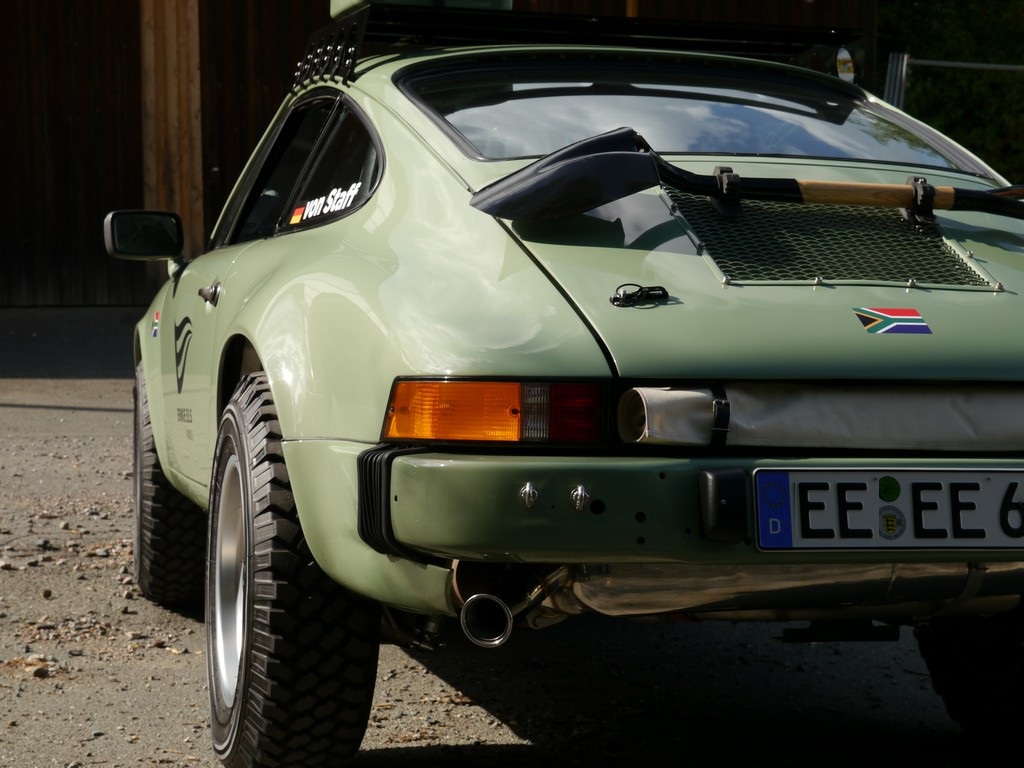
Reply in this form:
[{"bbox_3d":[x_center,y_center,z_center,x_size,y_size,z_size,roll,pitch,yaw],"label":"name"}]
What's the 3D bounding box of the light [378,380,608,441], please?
[{"bbox_3d":[-0.025,0.038,2.830,0.300,0.085,0.095,0,2,-3],"label":"light"}]

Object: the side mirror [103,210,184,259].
[{"bbox_3d":[-0.900,-0.365,5.060,0.190,0.117,0.090,-1,2,-24],"label":"side mirror"}]

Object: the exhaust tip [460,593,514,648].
[{"bbox_3d":[-0.037,0.310,2.780,0.071,0.071,0.100,0,2,-6],"label":"exhaust tip"}]

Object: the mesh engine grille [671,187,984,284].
[{"bbox_3d":[0.477,-0.227,3.180,0.420,0.030,0.370,0,28,-14],"label":"mesh engine grille"}]

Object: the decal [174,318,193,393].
[{"bbox_3d":[-0.749,-0.065,4.720,0.012,0.176,0.290,0,2,-16],"label":"decal"}]

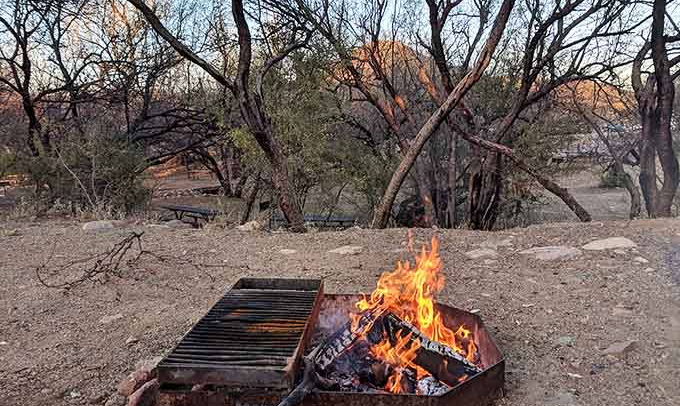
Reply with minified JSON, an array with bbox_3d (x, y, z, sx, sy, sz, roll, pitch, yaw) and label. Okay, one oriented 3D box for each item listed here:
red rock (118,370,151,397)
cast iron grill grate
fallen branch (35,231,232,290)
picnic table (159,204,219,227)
[{"bbox_3d":[-0.801,0.705,1.981,0.120,0.078,0.090,0,8,0],"label":"red rock"},{"bbox_3d":[-0.364,0.537,2.315,0.462,0.084,1.098,1,8,4],"label":"cast iron grill grate"},{"bbox_3d":[-1.522,0.391,3.765,1.360,0.270,0.700,0,8,0],"label":"fallen branch"},{"bbox_3d":[-3.570,0.542,12.800,2.000,0.760,1.500,6,10,40],"label":"picnic table"}]

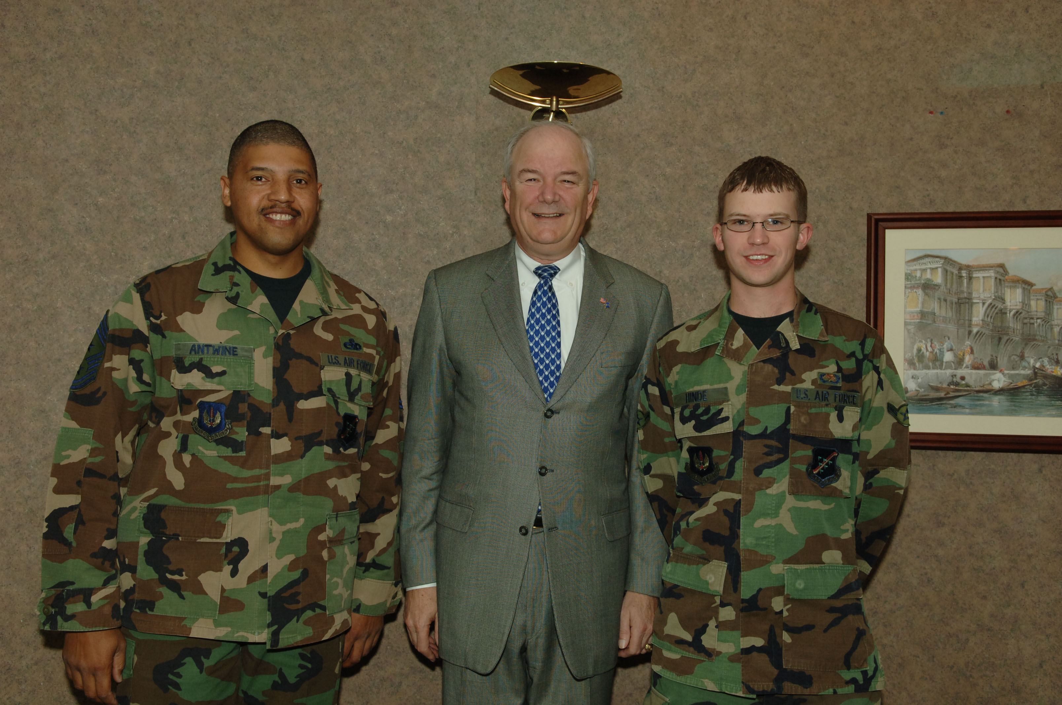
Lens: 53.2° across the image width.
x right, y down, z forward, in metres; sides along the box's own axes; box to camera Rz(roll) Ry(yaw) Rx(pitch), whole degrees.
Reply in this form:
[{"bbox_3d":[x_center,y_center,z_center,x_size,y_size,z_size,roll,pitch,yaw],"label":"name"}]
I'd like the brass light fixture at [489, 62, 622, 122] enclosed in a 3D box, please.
[{"bbox_3d":[0.053,-0.556,2.390,0.300,0.135,0.310,1,1,4],"label":"brass light fixture"}]

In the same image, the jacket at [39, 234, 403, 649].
[{"bbox_3d":[-0.553,0.150,1.990,0.610,0.745,0.330,0,1,-35],"label":"jacket"}]

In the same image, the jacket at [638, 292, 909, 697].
[{"bbox_3d":[0.467,0.260,2.080,0.490,0.755,0.340,1,1,24],"label":"jacket"}]

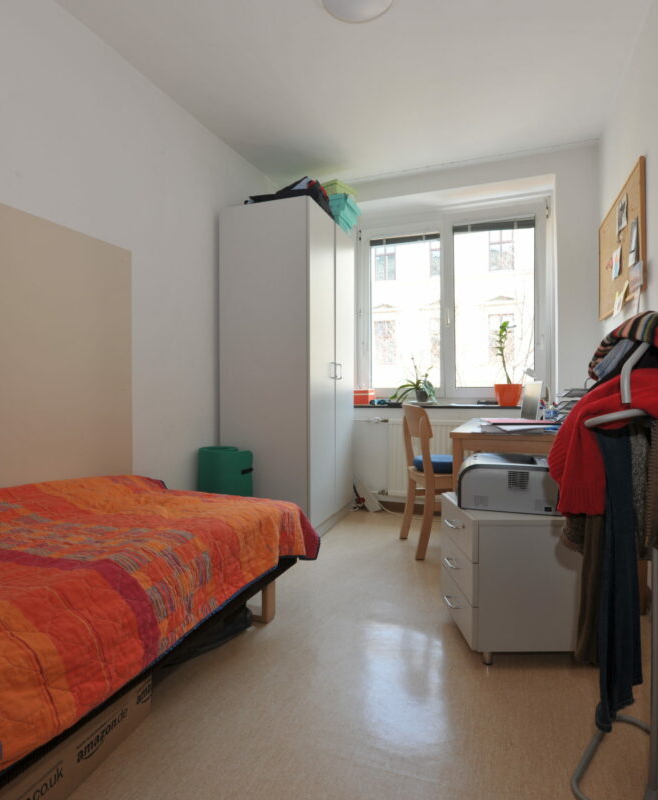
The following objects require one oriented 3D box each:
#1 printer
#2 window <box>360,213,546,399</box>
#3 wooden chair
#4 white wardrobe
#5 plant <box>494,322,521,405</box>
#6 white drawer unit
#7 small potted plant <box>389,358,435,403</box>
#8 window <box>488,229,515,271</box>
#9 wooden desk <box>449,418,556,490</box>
[{"bbox_3d":[0.699,0.307,1.817,0.360,0.180,0.335,0,1,17],"label":"printer"},{"bbox_3d":[0.941,-0.762,3.759,1.480,1.500,0.100,0,1,21],"label":"window"},{"bbox_3d":[0.709,0.460,2.781,0.490,0.840,0.420,0,1,-5],"label":"wooden chair"},{"bbox_3d":[-0.258,-0.202,3.405,0.645,2.140,0.900,0,1,21],"label":"white wardrobe"},{"bbox_3d":[1.283,-0.262,3.348,0.200,0.605,0.200,0,1,21],"label":"plant"},{"bbox_3d":[0.728,0.649,1.777,0.500,0.503,0.405,0,1,-1],"label":"white drawer unit"},{"bbox_3d":[0.656,-0.153,3.668,0.350,0.360,0.300,0,1,21],"label":"small potted plant"},{"bbox_3d":[7.603,-6.614,20.507,1.030,1.930,0.150,0,1,21],"label":"window"},{"bbox_3d":[1.168,0.514,2.619,0.800,0.736,1.190,0,1,21],"label":"wooden desk"}]

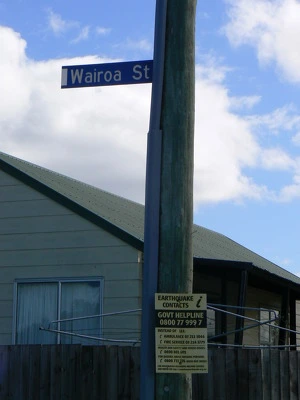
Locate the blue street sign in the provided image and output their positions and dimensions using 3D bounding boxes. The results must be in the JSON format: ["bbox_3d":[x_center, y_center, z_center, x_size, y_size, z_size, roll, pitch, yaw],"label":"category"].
[{"bbox_3d":[-0.326,-0.943,8.420,0.760,0.172,0.026,-1,-8,22],"label":"blue street sign"}]

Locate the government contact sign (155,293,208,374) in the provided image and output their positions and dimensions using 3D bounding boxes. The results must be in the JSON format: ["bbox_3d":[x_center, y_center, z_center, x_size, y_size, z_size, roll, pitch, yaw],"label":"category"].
[{"bbox_3d":[0.228,0.969,8.150,0.382,0.575,0.012,-1,-7,3],"label":"government contact sign"}]

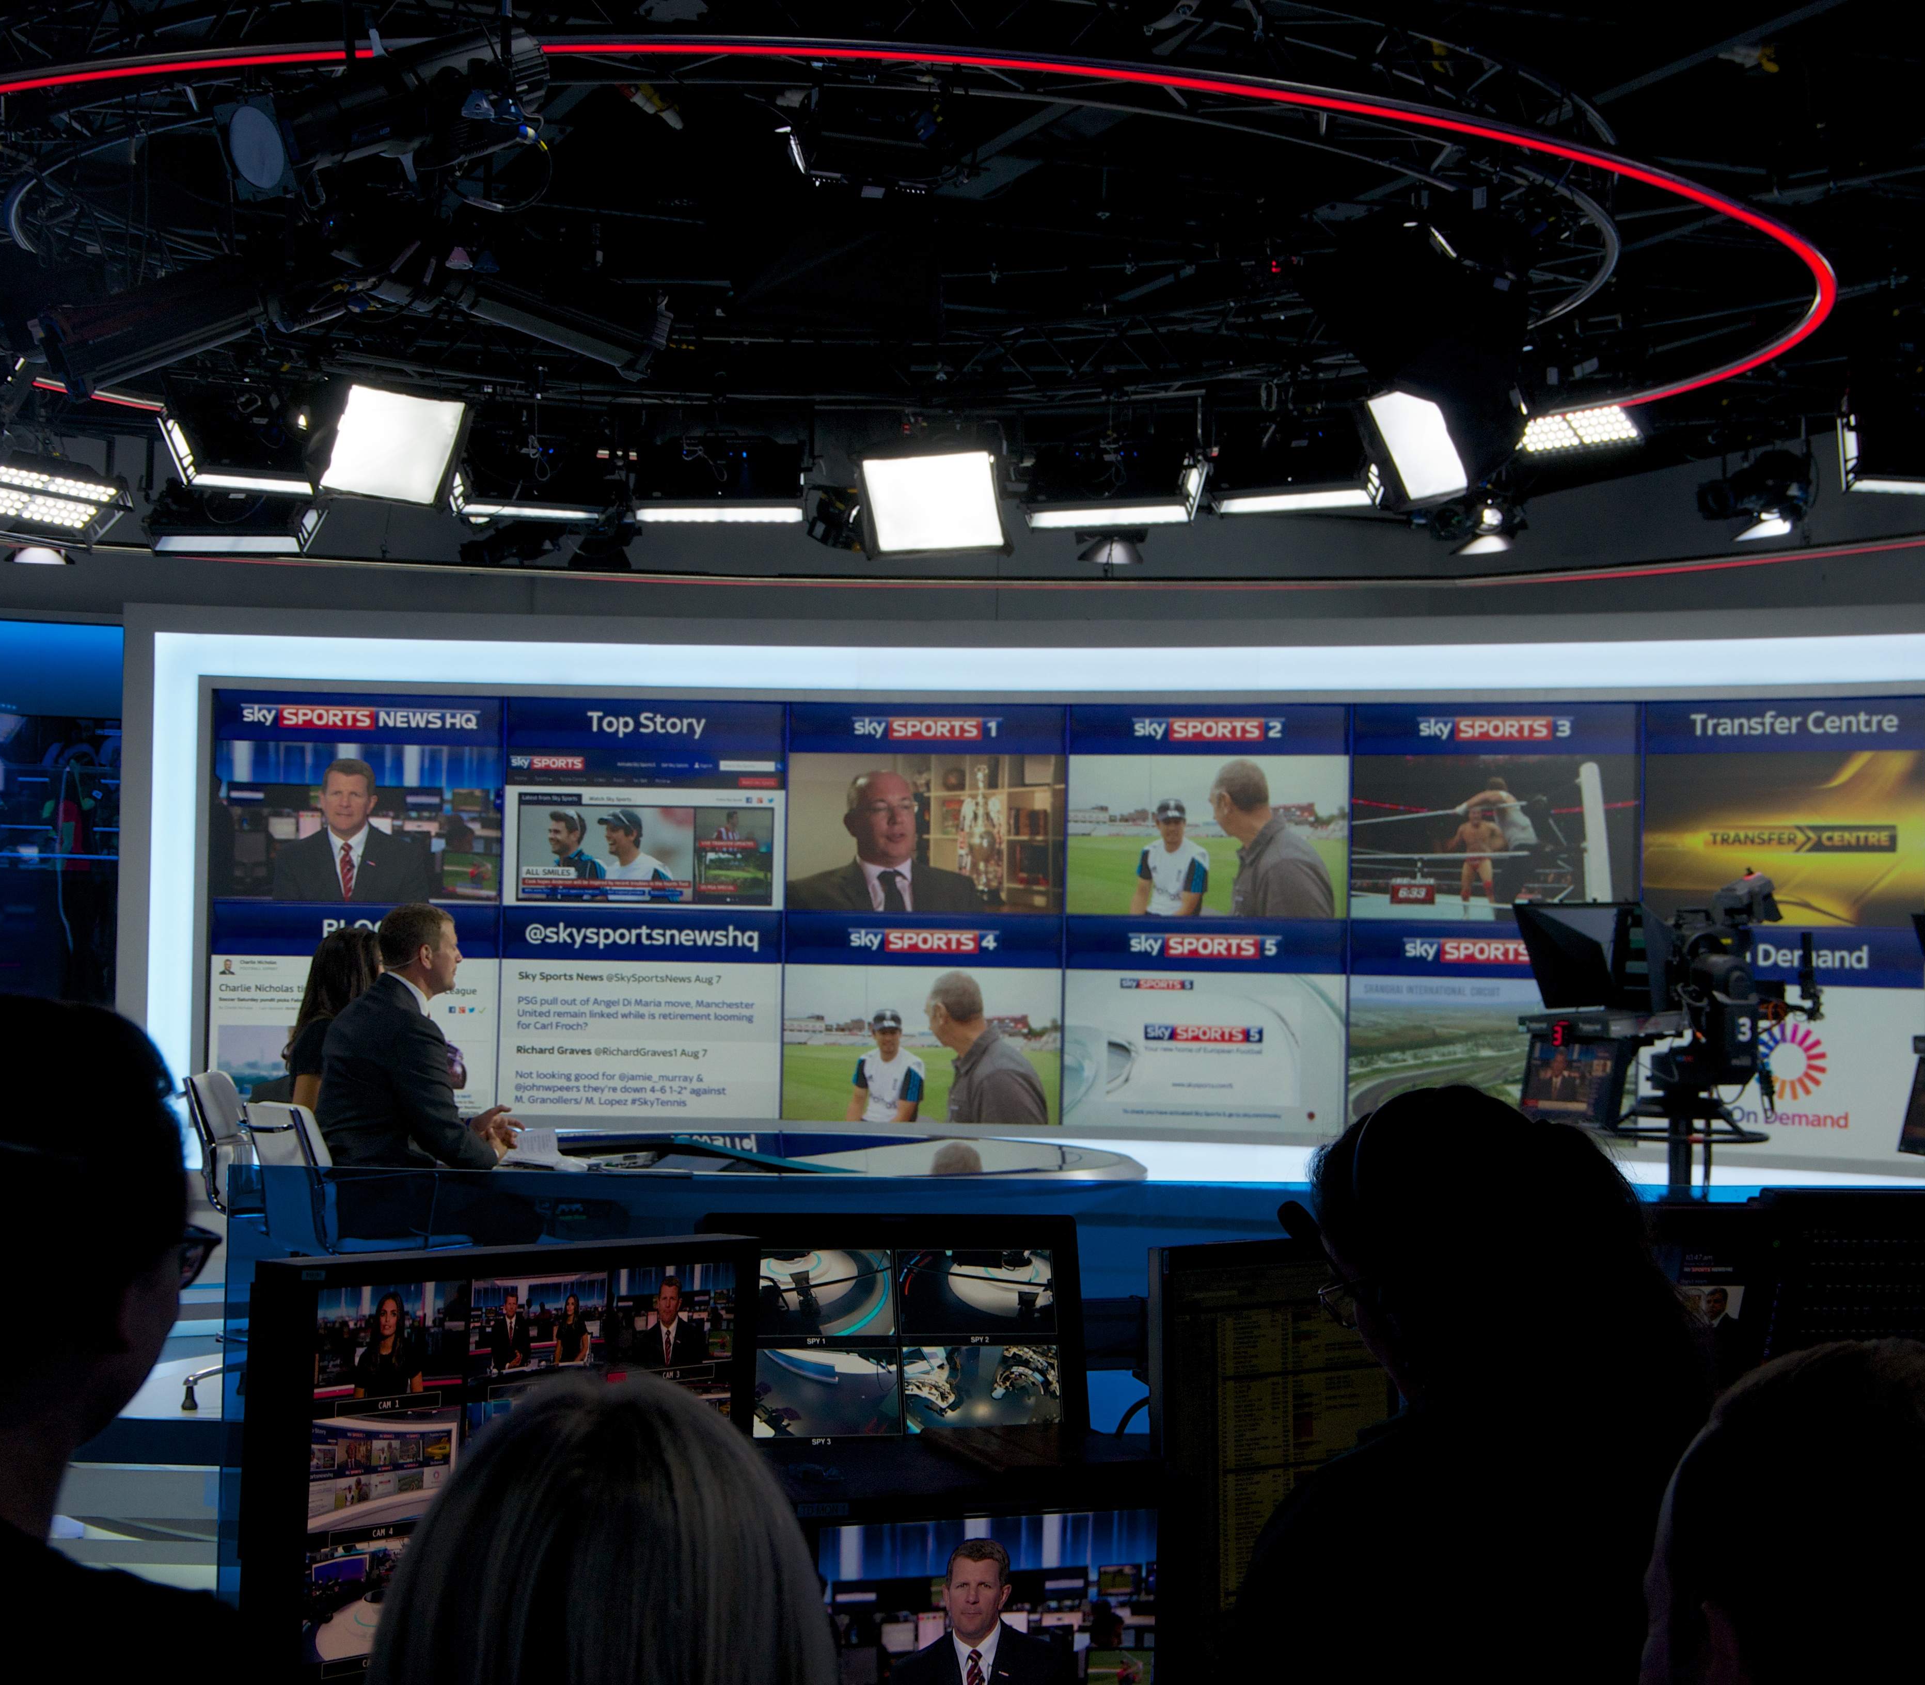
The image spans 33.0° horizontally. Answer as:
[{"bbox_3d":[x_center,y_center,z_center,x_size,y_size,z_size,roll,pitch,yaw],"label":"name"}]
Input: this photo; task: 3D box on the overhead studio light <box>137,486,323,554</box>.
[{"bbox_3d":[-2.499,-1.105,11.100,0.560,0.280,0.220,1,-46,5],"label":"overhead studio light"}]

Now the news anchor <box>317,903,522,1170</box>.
[{"bbox_3d":[-1.437,0.833,8.800,0.700,1.320,0.520,1,-1,-20],"label":"news anchor"}]

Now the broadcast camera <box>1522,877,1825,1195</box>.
[{"bbox_3d":[2.026,0.865,9.250,1.050,1.580,0.680,2,-2,-31],"label":"broadcast camera"}]

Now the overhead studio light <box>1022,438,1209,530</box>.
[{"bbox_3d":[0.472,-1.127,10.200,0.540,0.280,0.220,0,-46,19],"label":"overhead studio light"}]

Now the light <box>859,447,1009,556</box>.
[{"bbox_3d":[-0.096,-1.141,10.800,0.490,0.400,0.190,1,37,0],"label":"light"}]

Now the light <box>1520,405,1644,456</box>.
[{"bbox_3d":[2.143,-1.443,11.300,0.440,0.250,0.160,1,29,9],"label":"light"}]

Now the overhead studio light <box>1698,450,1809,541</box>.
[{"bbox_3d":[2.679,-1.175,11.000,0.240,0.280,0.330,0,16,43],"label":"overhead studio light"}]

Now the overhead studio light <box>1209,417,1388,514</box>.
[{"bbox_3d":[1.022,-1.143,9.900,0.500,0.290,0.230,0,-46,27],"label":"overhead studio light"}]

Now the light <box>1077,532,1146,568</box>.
[{"bbox_3d":[0.473,-0.944,10.300,0.220,0.140,0.220,1,-1,0],"label":"light"}]

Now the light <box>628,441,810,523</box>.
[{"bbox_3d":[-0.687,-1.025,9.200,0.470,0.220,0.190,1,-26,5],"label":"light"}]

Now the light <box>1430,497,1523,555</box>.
[{"bbox_3d":[1.781,-1.094,11.200,0.260,0.210,0.270,1,24,11],"label":"light"}]

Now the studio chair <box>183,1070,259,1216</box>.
[{"bbox_3d":[-1.860,1.053,9.300,0.620,0.830,0.580,1,-1,6],"label":"studio chair"}]

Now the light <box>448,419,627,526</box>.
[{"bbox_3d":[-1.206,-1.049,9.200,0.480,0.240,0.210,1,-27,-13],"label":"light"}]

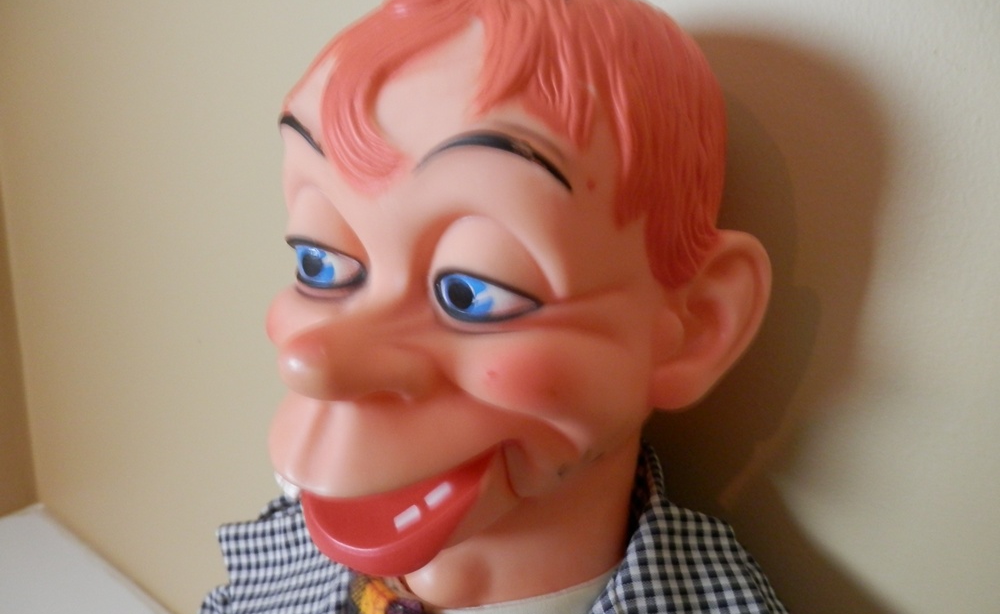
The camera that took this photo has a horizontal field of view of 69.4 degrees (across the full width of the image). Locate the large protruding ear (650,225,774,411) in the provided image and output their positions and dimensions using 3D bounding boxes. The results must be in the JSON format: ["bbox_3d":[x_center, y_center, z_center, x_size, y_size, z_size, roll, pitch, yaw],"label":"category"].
[{"bbox_3d":[0.068,0.008,0.233,0.036,0.055,0.023,1,17,-16],"label":"large protruding ear"}]

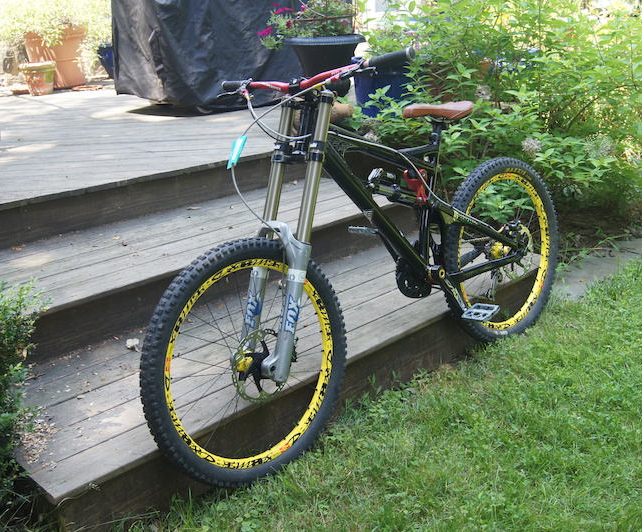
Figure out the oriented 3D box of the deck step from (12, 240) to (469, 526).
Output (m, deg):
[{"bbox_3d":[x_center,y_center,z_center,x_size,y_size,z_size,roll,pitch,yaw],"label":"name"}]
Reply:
[{"bbox_3d":[-0.076,0.285,2.646,2.150,0.200,0.690,-19,26,-41],"label":"deck step"}]

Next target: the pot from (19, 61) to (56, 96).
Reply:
[{"bbox_3d":[-2.414,-1.595,6.250,0.310,0.285,0.310,-1,19,0],"label":"pot"}]

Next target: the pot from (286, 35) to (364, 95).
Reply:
[{"bbox_3d":[0.026,-1.498,5.500,0.600,0.430,0.600,-1,19,0],"label":"pot"}]

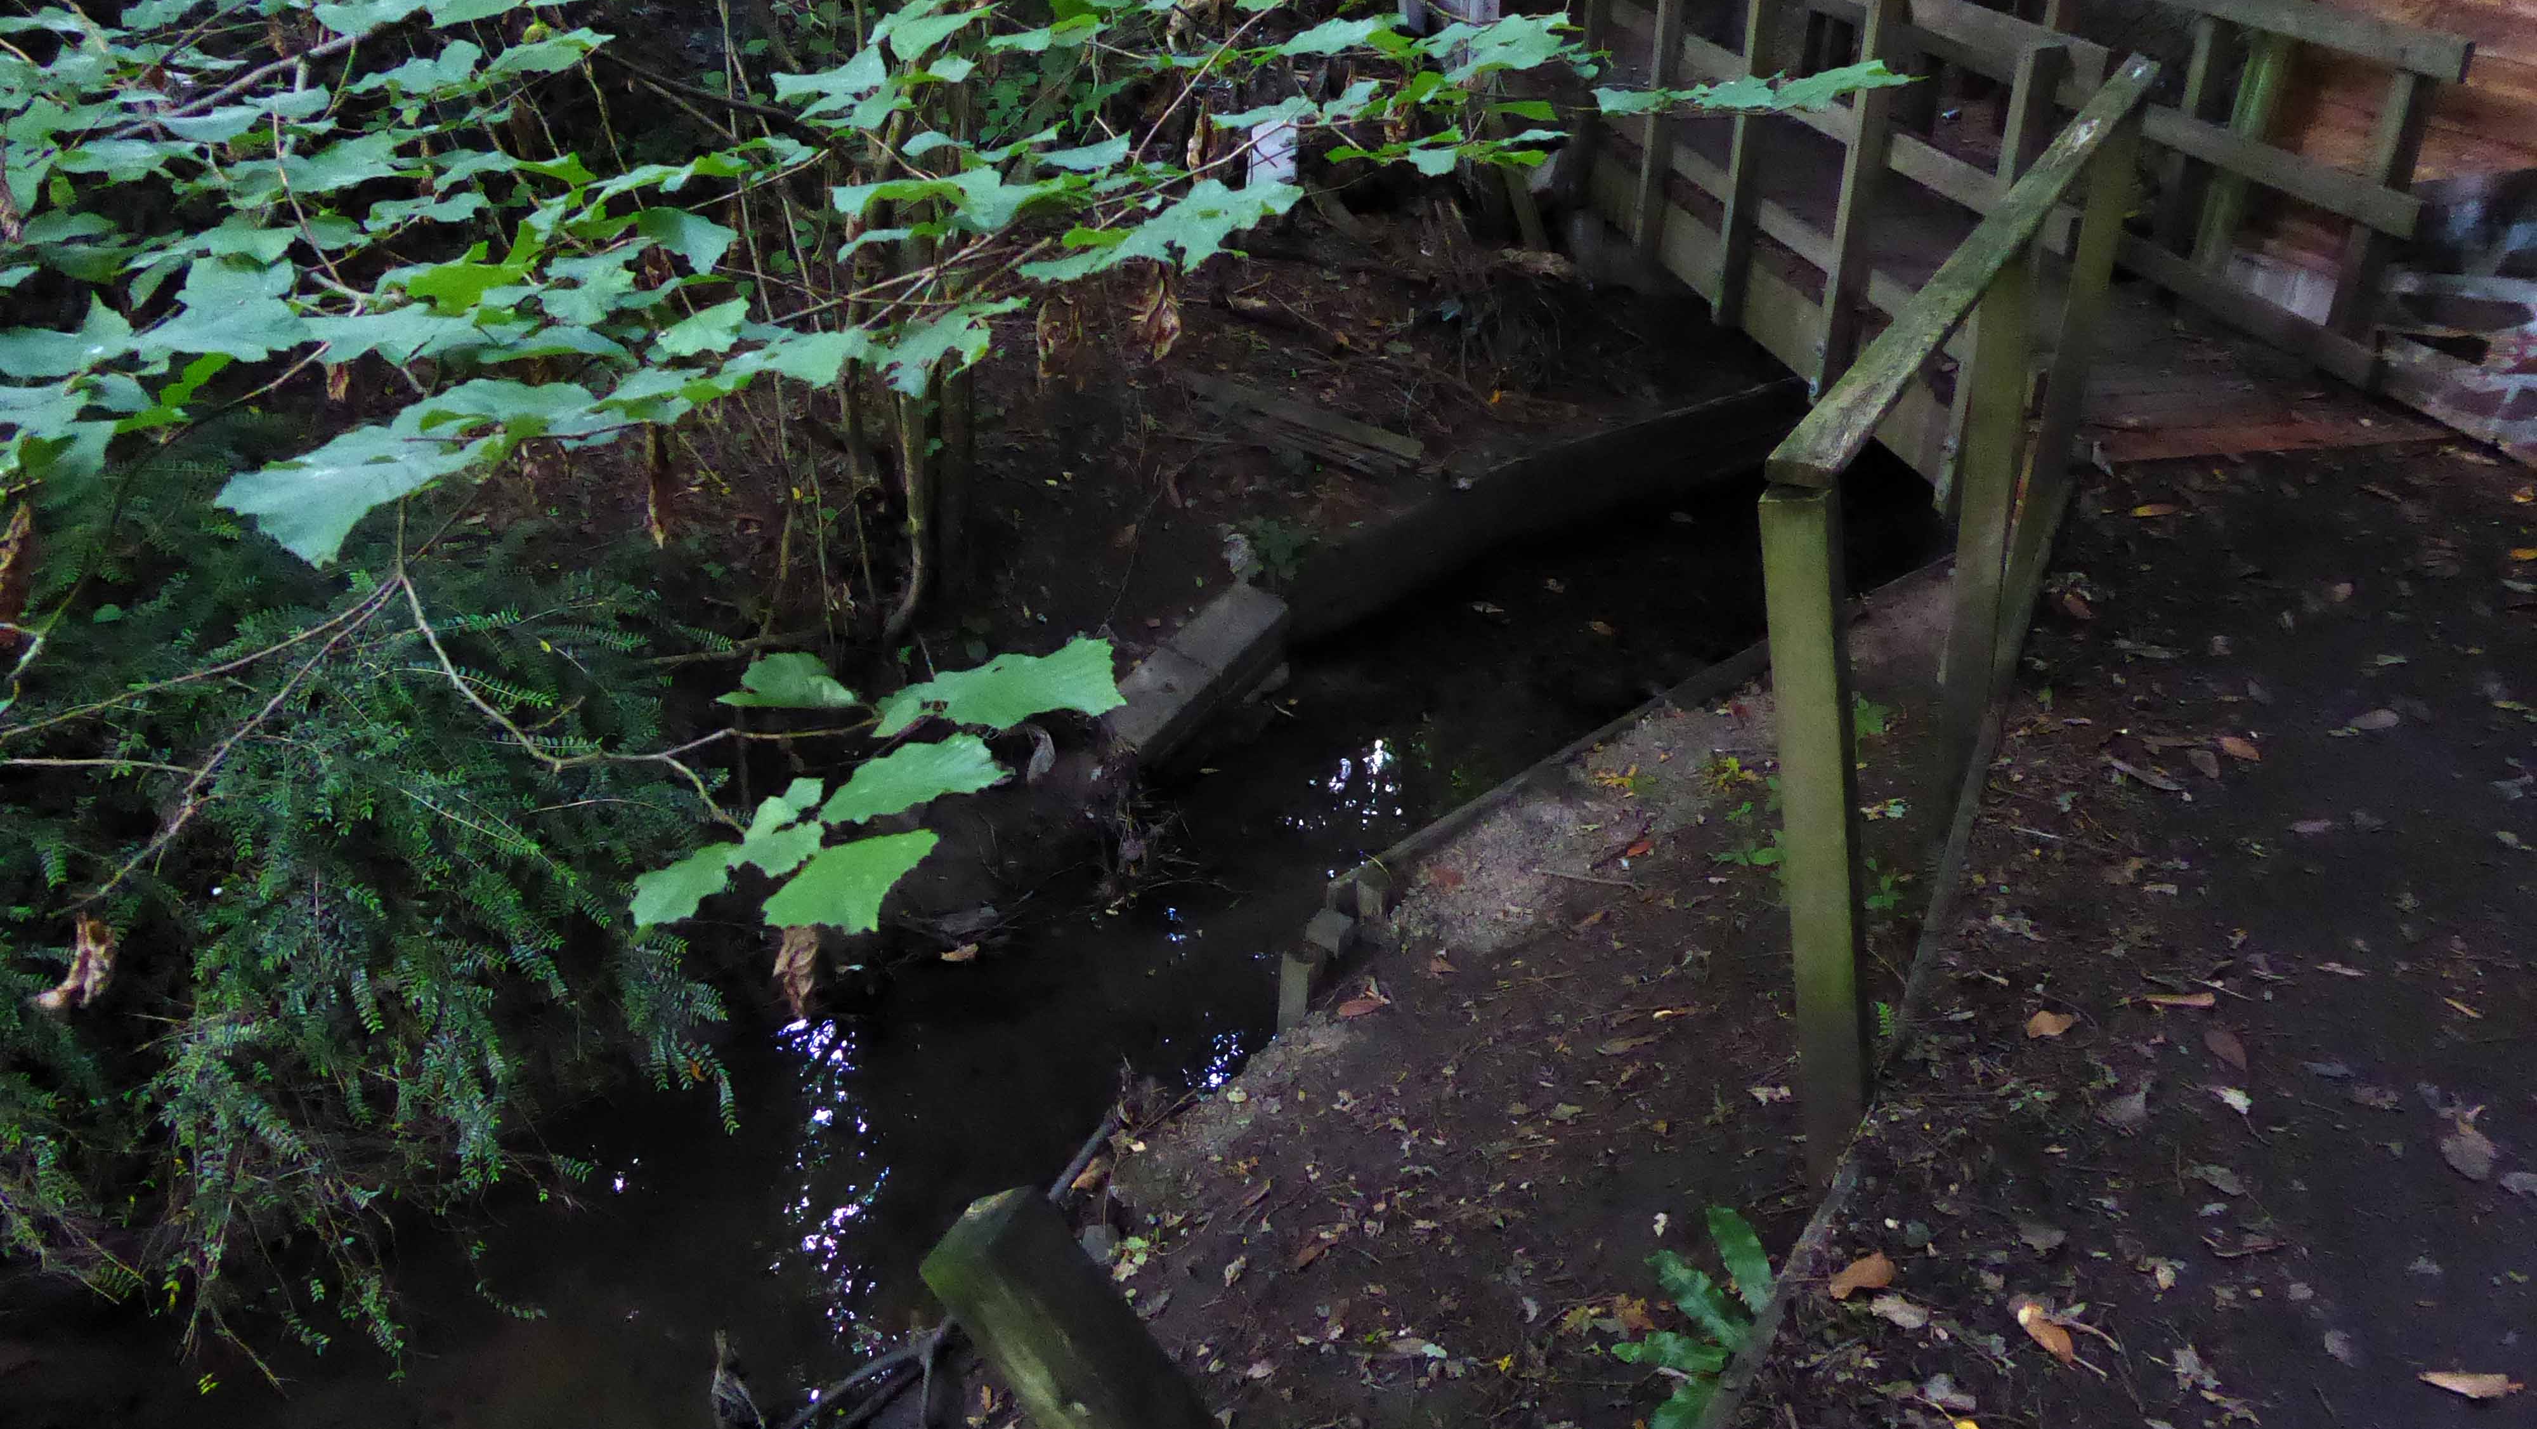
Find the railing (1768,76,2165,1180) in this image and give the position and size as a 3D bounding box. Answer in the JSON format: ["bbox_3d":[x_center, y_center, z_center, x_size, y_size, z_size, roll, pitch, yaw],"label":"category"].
[{"bbox_3d":[1.442,-0.471,3.567,0.170,1.060,2.960,11,32,28],"label":"railing"}]

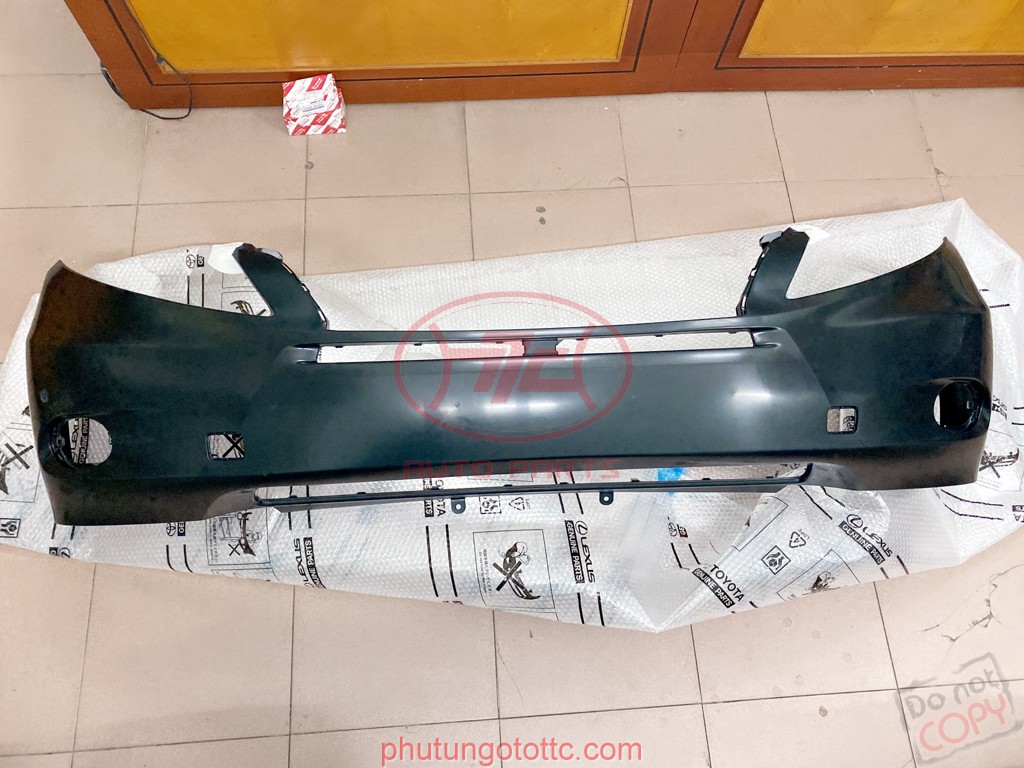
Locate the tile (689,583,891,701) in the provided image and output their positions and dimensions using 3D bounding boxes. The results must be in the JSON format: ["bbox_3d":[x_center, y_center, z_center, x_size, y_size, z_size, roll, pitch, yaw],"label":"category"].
[{"bbox_3d":[0.561,0.435,1.600,0.400,0.010,0.400,-3,70,-3],"label":"tile"}]

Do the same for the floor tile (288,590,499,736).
[{"bbox_3d":[-0.237,0.474,1.552,0.400,0.010,0.400,-3,70,-3],"label":"floor tile"}]

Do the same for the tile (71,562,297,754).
[{"bbox_3d":[-0.636,0.494,1.528,0.400,0.010,0.400,-3,70,-3],"label":"tile"}]

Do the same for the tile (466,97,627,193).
[{"bbox_3d":[0.082,-0.668,1.991,0.400,0.010,0.400,-3,70,-3],"label":"tile"}]

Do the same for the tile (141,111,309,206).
[{"bbox_3d":[-0.716,-0.629,1.943,0.400,0.010,0.400,-3,70,-3],"label":"tile"}]

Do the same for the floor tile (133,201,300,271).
[{"bbox_3d":[-0.689,-0.255,1.805,0.400,0.010,0.400,-3,70,-3],"label":"floor tile"}]

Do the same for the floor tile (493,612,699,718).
[{"bbox_3d":[0.162,0.455,1.576,0.400,0.010,0.400,-3,70,-3],"label":"floor tile"}]

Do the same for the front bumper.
[{"bbox_3d":[0.018,-0.067,1.459,1.950,0.550,0.610,-2,79,-3],"label":"front bumper"}]

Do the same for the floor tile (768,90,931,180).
[{"bbox_3d":[0.879,-0.708,2.038,0.400,0.010,0.400,-3,70,-3],"label":"floor tile"}]

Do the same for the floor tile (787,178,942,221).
[{"bbox_3d":[0.906,-0.333,1.900,0.400,0.010,0.400,-3,70,-3],"label":"floor tile"}]

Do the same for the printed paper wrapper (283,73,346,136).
[{"bbox_3d":[-0.491,-0.693,1.914,0.143,0.107,0.094,-3,70,-3],"label":"printed paper wrapper"}]

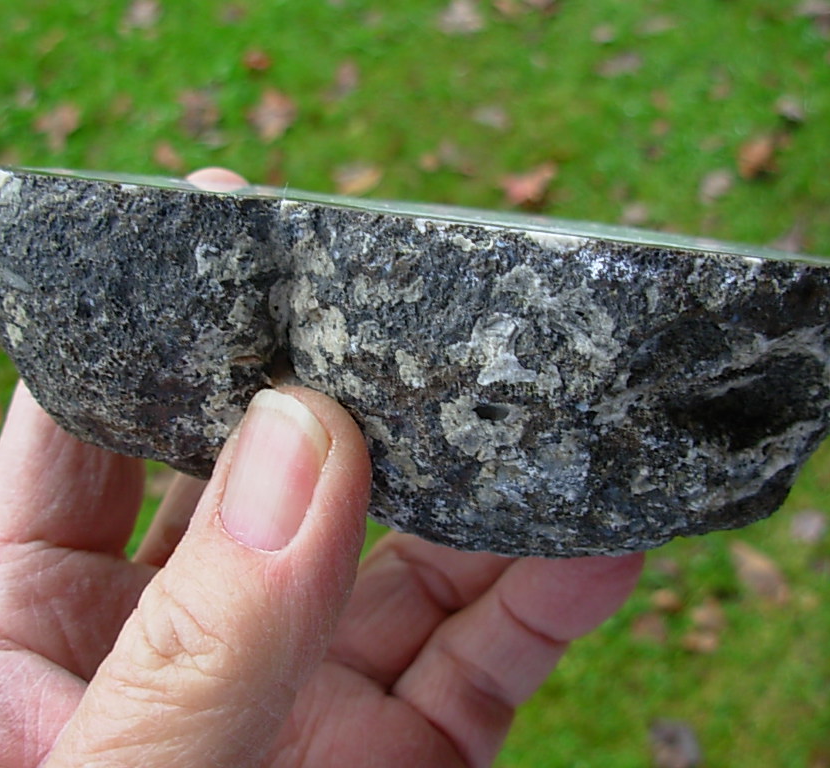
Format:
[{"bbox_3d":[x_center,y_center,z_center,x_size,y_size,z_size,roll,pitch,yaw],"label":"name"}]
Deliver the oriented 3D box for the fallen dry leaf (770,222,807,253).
[{"bbox_3d":[0.649,-0.252,1.958,0.070,0.015,0.071,0,53,0],"label":"fallen dry leaf"}]

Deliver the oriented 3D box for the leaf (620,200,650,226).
[{"bbox_3d":[0.389,-0.301,1.995,0.055,0.015,0.057,0,53,0],"label":"leaf"}]

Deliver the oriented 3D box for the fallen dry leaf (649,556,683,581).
[{"bbox_3d":[0.352,0.258,1.574,0.048,0.015,0.030,0,53,0],"label":"fallen dry leaf"}]

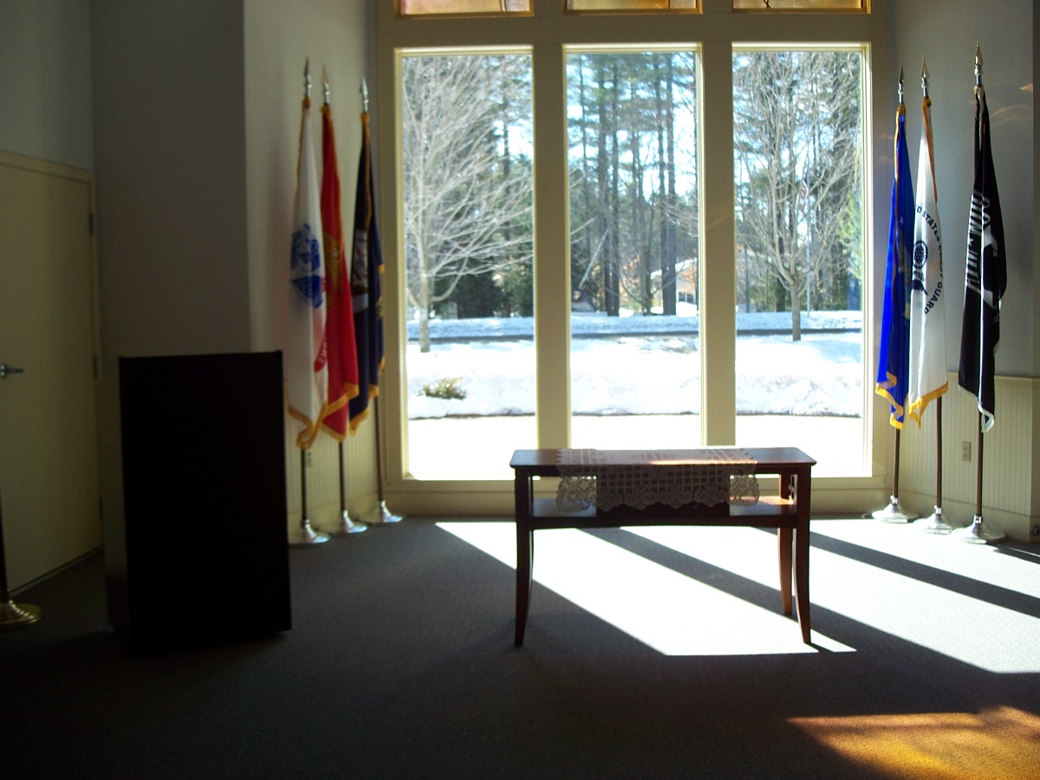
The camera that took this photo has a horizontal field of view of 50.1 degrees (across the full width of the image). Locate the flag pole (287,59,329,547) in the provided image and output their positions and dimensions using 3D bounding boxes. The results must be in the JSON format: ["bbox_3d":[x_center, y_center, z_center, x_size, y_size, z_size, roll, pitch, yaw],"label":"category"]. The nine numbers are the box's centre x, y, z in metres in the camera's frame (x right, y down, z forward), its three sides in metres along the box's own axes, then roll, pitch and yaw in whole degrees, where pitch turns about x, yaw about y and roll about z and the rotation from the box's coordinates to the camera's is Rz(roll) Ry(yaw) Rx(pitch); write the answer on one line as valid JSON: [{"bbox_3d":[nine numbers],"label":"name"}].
[{"bbox_3d":[-1.212,-0.488,6.310,0.270,2.740,0.270,1,5,0],"label":"flag pole"}]

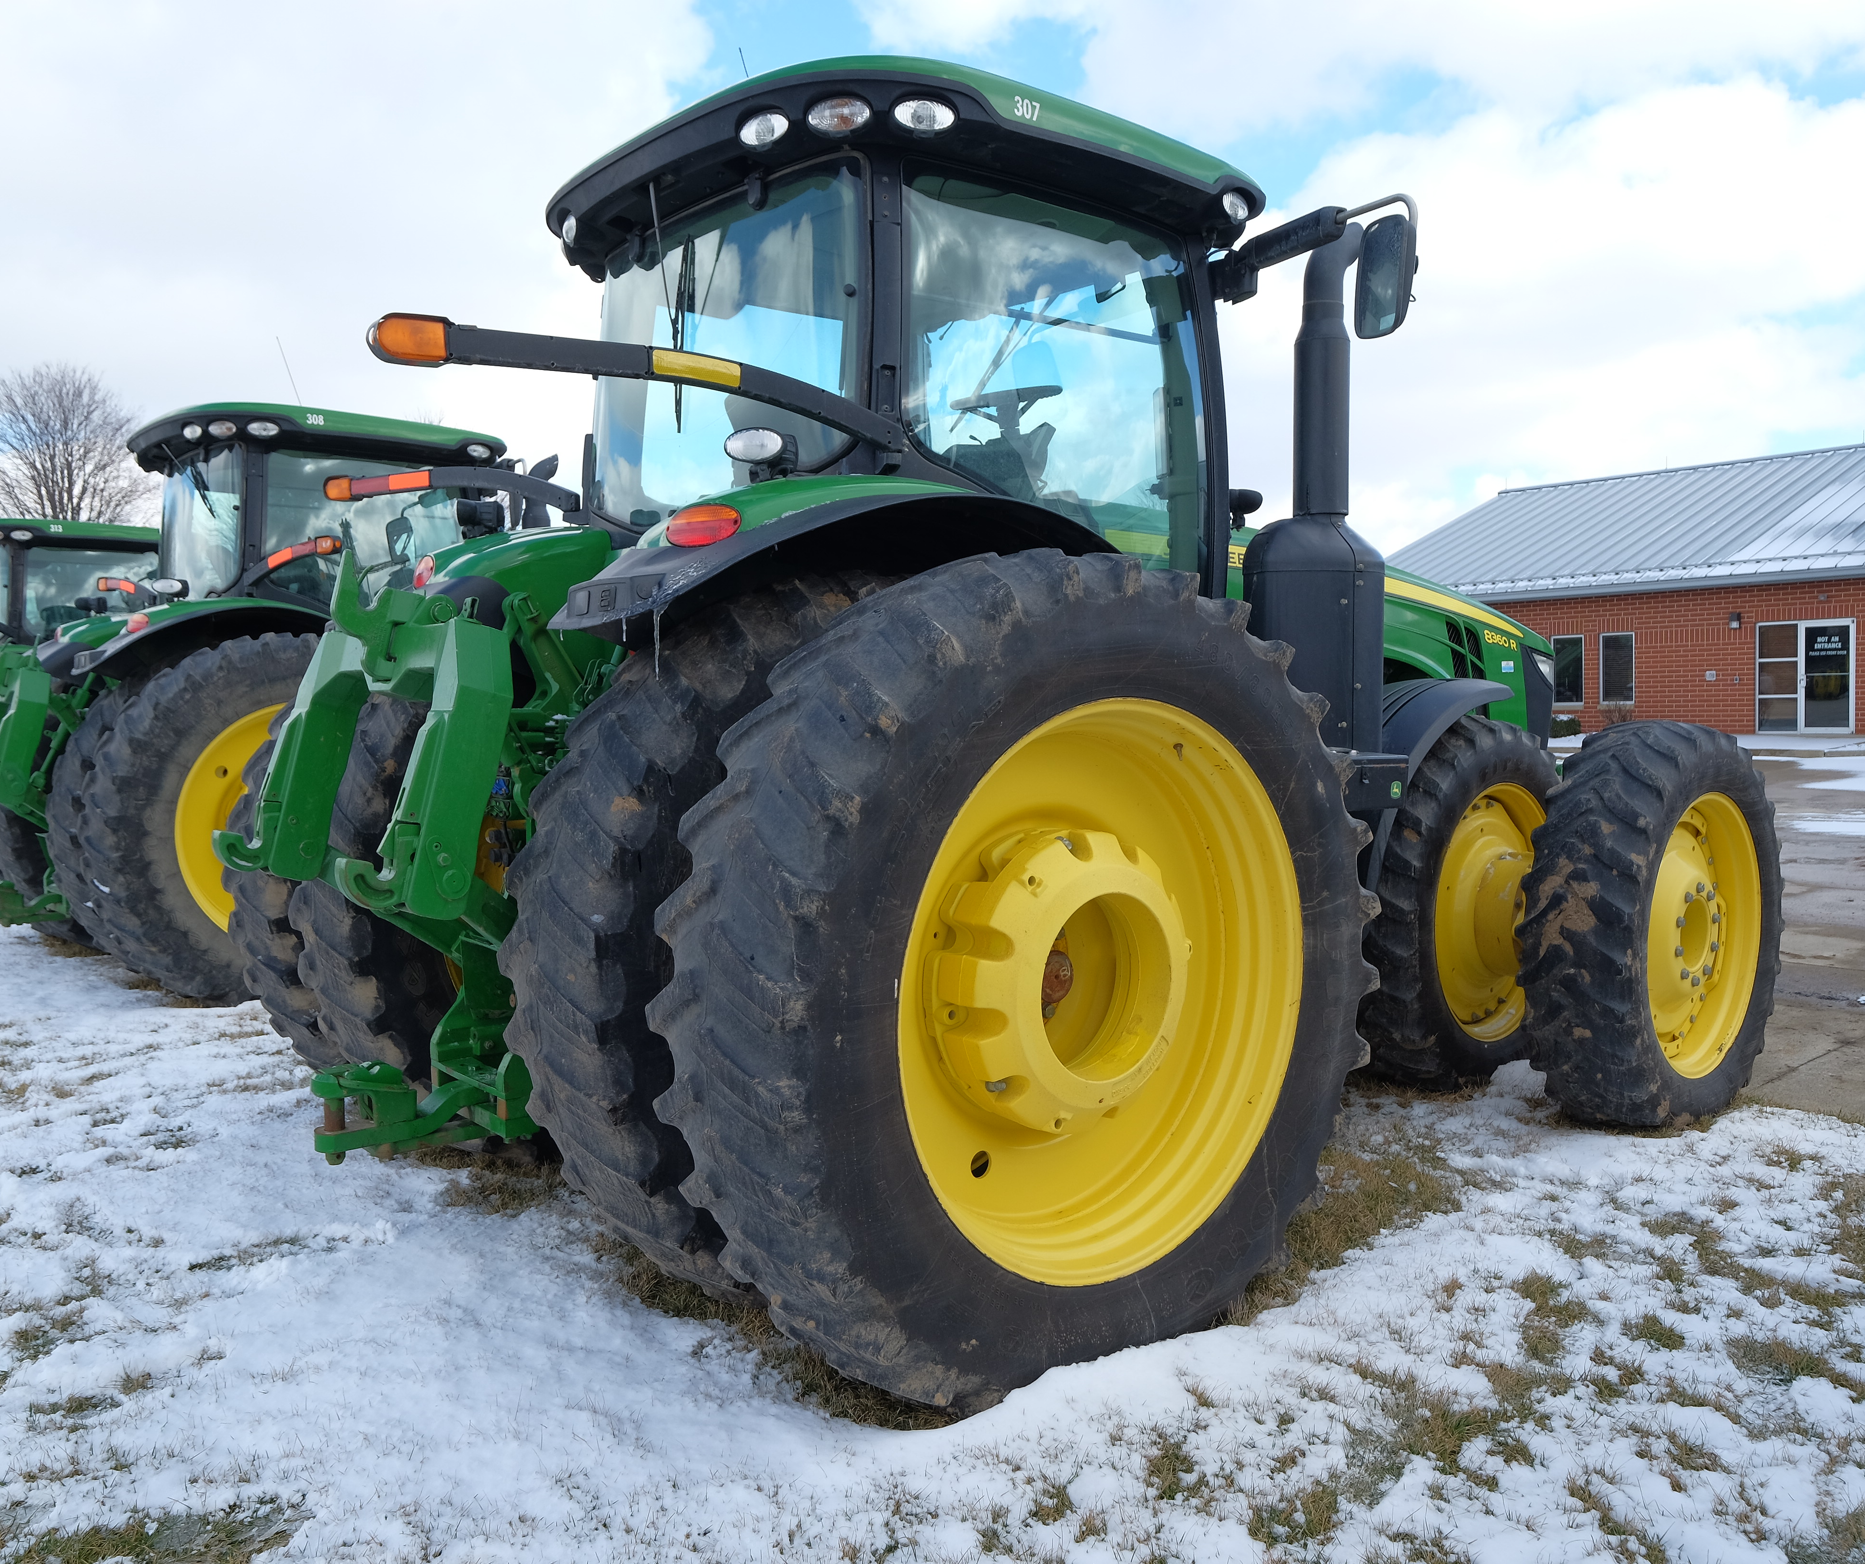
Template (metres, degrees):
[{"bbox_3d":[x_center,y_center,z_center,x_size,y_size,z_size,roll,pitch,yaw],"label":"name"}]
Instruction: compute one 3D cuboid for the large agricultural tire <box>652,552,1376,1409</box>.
[{"bbox_3d":[0.311,0.446,3.417,2.000,1.950,0.490,-1,3,-40],"label":"large agricultural tire"}]

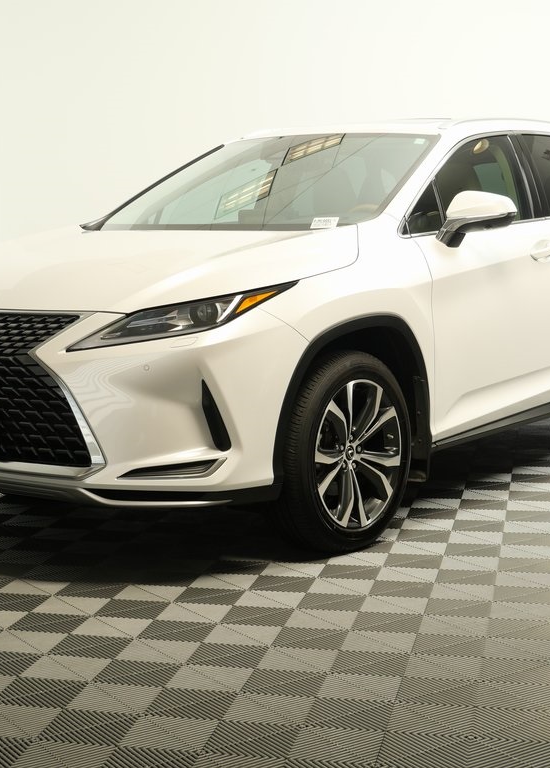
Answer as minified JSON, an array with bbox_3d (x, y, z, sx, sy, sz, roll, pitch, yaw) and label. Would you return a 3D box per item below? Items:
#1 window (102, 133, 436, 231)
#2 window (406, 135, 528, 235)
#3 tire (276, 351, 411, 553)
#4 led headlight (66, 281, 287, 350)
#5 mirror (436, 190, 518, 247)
[{"bbox_3d":[-0.062,-0.836,5.777,1.450,0.150,1.000,5,37,38],"label":"window"},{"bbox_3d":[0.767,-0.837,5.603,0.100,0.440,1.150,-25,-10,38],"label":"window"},{"bbox_3d":[0.222,0.237,4.924,0.240,0.750,0.750,5,9,38],"label":"tire"},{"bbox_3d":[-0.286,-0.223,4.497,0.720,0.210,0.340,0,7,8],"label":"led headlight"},{"bbox_3d":[0.776,-0.650,5.268,0.250,0.200,0.200,5,9,38],"label":"mirror"}]

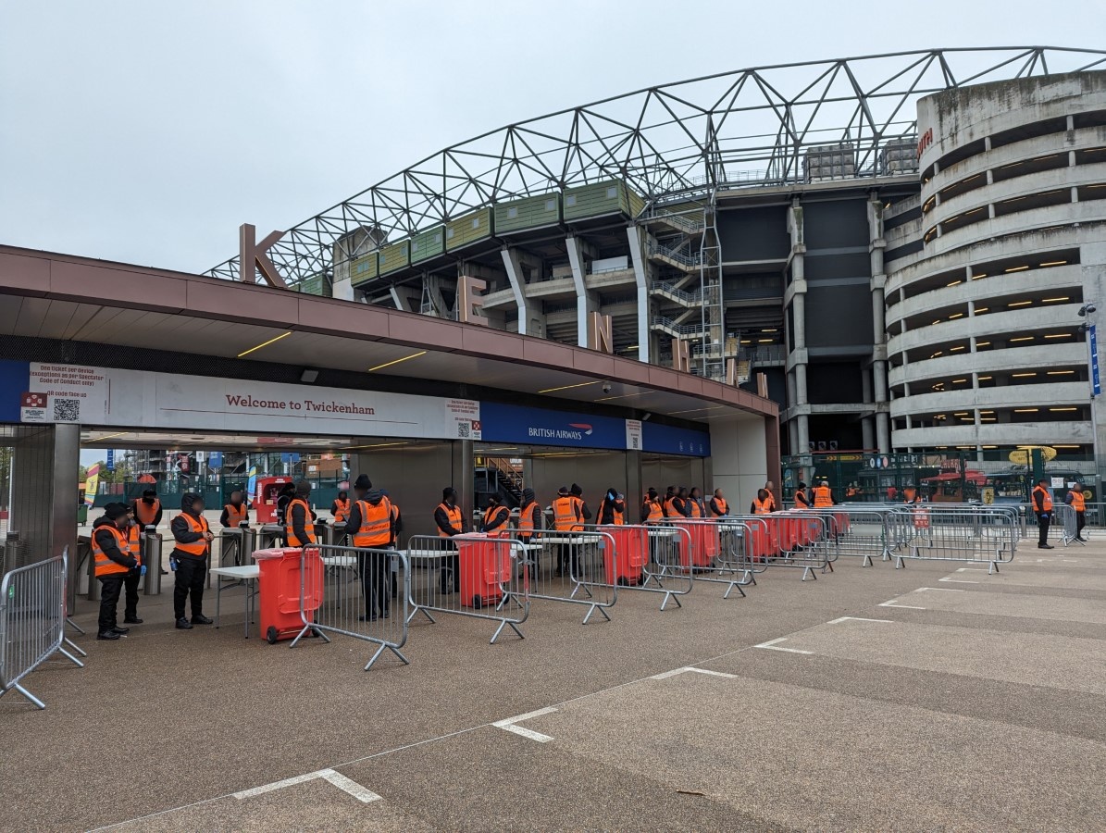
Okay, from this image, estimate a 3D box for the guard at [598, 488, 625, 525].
[{"bbox_3d":[1.242,2.407,16.621,0.550,1.710,0.400,-1,-5,6],"label":"guard"}]

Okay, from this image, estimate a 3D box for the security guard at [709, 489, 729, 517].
[{"bbox_3d":[4.226,2.644,19.577,0.540,1.660,0.360,1,-6,-23],"label":"security guard"}]

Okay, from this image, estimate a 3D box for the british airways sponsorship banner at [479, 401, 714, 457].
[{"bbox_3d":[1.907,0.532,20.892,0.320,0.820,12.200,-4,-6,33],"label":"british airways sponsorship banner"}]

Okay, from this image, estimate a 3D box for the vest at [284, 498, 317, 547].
[{"bbox_3d":[-3.343,1.407,10.200,0.340,0.640,0.500,1,-5,-17],"label":"vest"}]

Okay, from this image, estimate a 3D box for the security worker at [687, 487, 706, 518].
[{"bbox_3d":[3.458,2.565,18.678,0.520,1.680,0.360,3,-7,-40],"label":"security worker"}]

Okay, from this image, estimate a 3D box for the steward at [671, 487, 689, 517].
[{"bbox_3d":[3.027,2.535,18.379,0.380,1.700,0.500,-3,-6,23],"label":"steward"}]

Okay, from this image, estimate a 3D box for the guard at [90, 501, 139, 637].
[{"bbox_3d":[-5.301,1.833,9.281,0.460,1.610,0.460,-1,-5,0],"label":"guard"}]

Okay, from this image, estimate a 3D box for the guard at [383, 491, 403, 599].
[{"bbox_3d":[-2.626,2.022,12.171,0.520,1.720,0.380,1,-6,-18],"label":"guard"}]

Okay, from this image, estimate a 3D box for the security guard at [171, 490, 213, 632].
[{"bbox_3d":[-4.635,1.844,9.946,0.400,1.700,0.540,-3,-5,17],"label":"security guard"}]

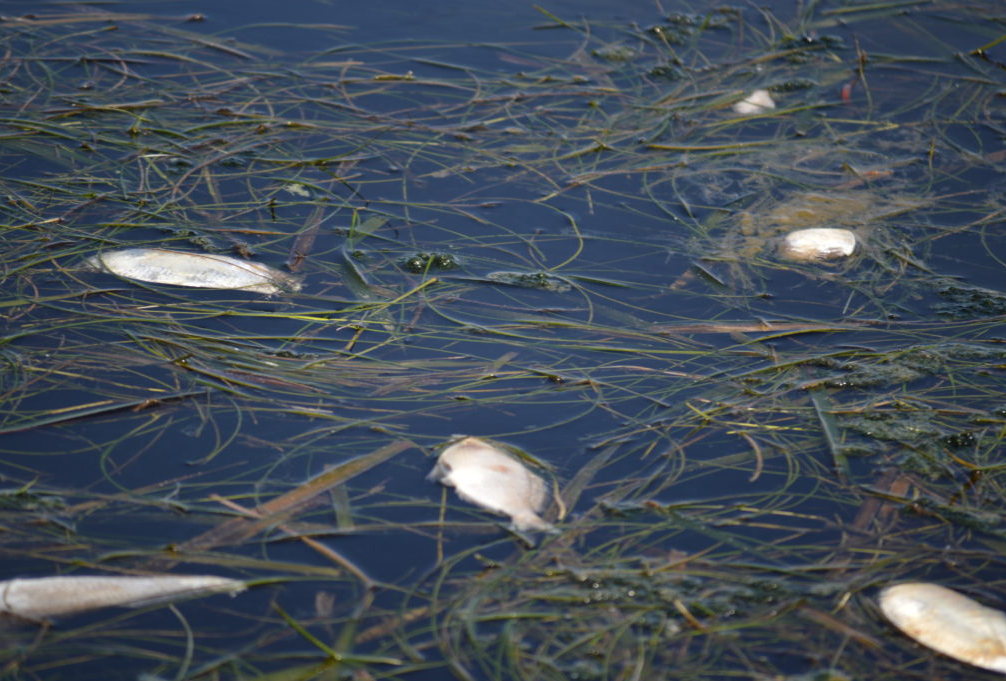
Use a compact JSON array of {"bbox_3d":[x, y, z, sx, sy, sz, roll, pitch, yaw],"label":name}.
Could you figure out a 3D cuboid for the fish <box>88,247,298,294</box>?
[{"bbox_3d":[-0.305,-0.066,8.438,0.220,0.045,0.060,7,17,25],"label":"fish"}]

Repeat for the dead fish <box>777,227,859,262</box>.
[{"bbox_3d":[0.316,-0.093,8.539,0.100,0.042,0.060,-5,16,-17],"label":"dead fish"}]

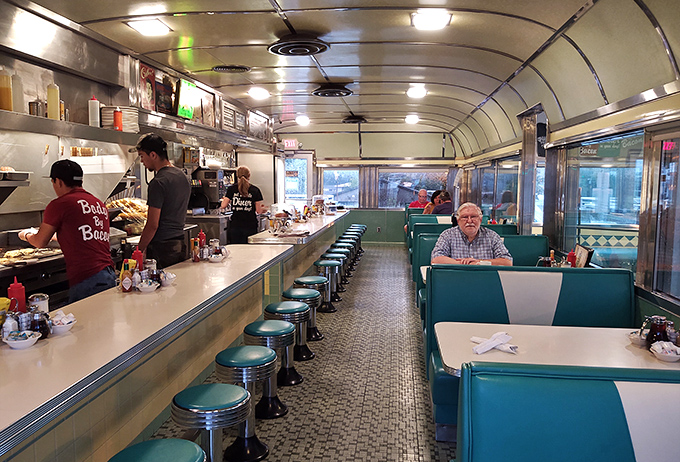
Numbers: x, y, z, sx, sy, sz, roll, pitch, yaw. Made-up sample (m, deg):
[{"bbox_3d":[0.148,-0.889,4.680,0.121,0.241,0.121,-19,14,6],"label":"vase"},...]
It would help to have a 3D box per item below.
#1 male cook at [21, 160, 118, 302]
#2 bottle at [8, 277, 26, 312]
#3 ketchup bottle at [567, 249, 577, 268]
[{"bbox_3d":[-1.686,0.309,3.408,0.640,1.570,0.500,1,6,11],"label":"male cook"},{"bbox_3d":[-1.345,0.301,2.205,0.071,0.205,0.071,1,6,6],"label":"bottle"},{"bbox_3d":[1.985,0.289,4.542,0.080,0.232,0.080,1,5,6],"label":"ketchup bottle"}]

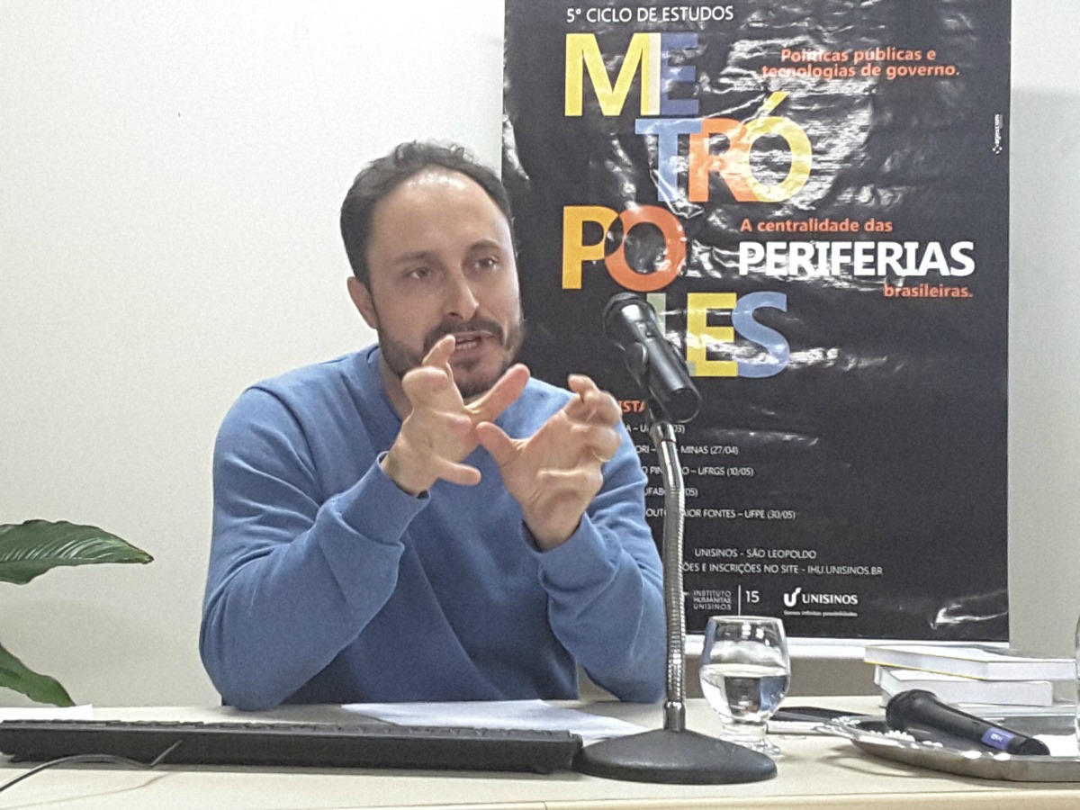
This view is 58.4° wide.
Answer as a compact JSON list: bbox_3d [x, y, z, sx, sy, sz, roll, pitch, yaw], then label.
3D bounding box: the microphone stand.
[{"bbox_3d":[0.111,0.155,0.781,0.163,0.275,0.168,1,-7,0],"label":"microphone stand"}]

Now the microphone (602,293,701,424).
[{"bbox_3d":[0.090,-0.044,0.797,0.052,0.054,0.164,-6,33,-10],"label":"microphone"}]

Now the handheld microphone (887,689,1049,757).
[{"bbox_3d":[0.373,0.284,0.861,0.047,0.047,0.153,6,-5,-38],"label":"handheld microphone"}]

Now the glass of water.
[{"bbox_3d":[0.177,0.241,0.839,0.079,0.118,0.079,1,-7,0],"label":"glass of water"}]

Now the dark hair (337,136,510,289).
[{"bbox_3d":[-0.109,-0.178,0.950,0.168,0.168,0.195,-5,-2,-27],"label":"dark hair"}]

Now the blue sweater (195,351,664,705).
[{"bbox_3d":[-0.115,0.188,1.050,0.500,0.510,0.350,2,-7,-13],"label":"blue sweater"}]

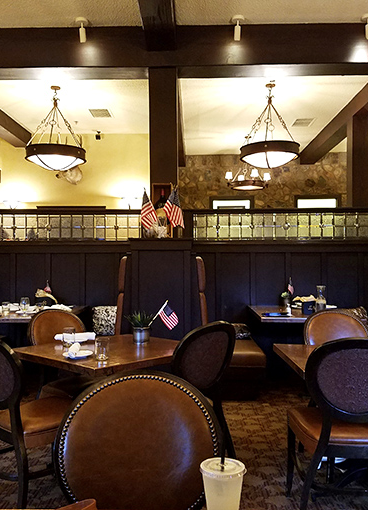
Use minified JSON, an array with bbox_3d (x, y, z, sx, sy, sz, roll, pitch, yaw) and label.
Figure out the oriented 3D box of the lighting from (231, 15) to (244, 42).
[{"bbox_3d":[0.577,-2.413,5.434,0.137,0.284,0.140,0,-1,1],"label":"lighting"}]

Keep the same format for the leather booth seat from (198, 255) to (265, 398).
[{"bbox_3d":[0.469,0.736,5.606,0.664,1.410,1.400,0,-1,1],"label":"leather booth seat"}]

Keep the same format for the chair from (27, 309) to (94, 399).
[{"bbox_3d":[-0.790,0.921,3.827,0.540,0.970,0.620,1,-2,-43],"label":"chair"}]

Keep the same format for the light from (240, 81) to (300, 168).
[{"bbox_3d":[1.259,-1.879,7.434,0.852,1.244,0.852,0,-1,1],"label":"light"}]

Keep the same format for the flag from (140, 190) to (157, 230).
[{"bbox_3d":[-0.355,-0.449,5.100,0.160,0.400,0.100,0,-1,1],"label":"flag"}]

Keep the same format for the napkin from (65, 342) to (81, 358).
[{"bbox_3d":[-0.625,0.540,2.917,0.055,0.050,0.220,0,-1,1],"label":"napkin"}]

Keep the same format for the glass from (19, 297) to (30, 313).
[{"bbox_3d":[-1.459,0.468,4.688,0.088,0.165,0.088,0,-1,1],"label":"glass"}]

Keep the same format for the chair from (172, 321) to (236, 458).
[{"bbox_3d":[-0.076,0.908,3.327,0.540,0.970,0.620,1,-2,-43],"label":"chair"}]

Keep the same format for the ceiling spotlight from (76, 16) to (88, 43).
[{"bbox_3d":[-1.082,-2.407,5.460,0.130,0.278,0.140,0,-1,1],"label":"ceiling spotlight"}]

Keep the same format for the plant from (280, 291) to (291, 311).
[{"bbox_3d":[1.166,0.517,5.849,0.125,0.210,0.125,0,-1,1],"label":"plant"}]

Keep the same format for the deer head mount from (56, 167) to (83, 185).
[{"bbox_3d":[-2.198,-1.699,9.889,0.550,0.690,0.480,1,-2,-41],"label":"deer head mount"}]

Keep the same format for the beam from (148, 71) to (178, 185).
[{"bbox_3d":[-0.219,-1.084,5.681,0.290,1.896,0.300,0,-1,1],"label":"beam"}]

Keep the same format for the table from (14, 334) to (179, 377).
[{"bbox_3d":[-0.468,1.018,3.491,1.020,0.760,1.020,-1,-2,43],"label":"table"}]

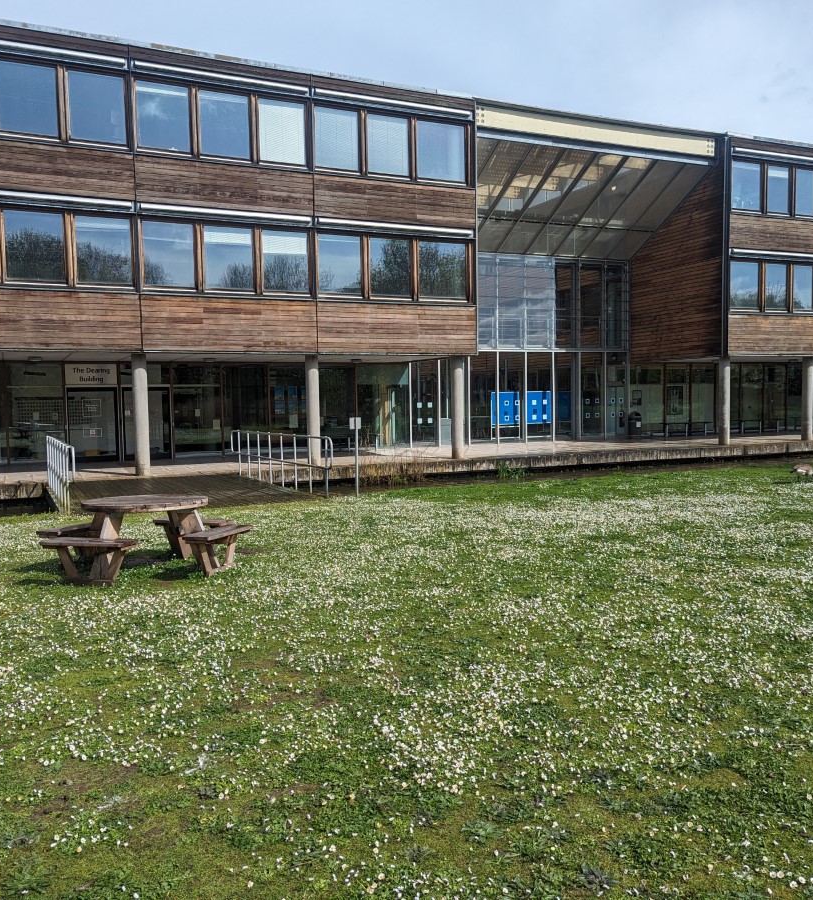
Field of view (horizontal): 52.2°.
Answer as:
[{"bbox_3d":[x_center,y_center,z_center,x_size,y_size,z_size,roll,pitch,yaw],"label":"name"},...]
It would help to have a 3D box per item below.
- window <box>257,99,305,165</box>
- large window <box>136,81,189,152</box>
[{"bbox_3d":[-3.060,-7.815,20.392,1.180,1.470,0.100,-3,4,-24],"label":"window"},{"bbox_3d":[-5.803,-7.969,19.844,1.231,1.540,0.100,-3,4,-25],"label":"large window"}]

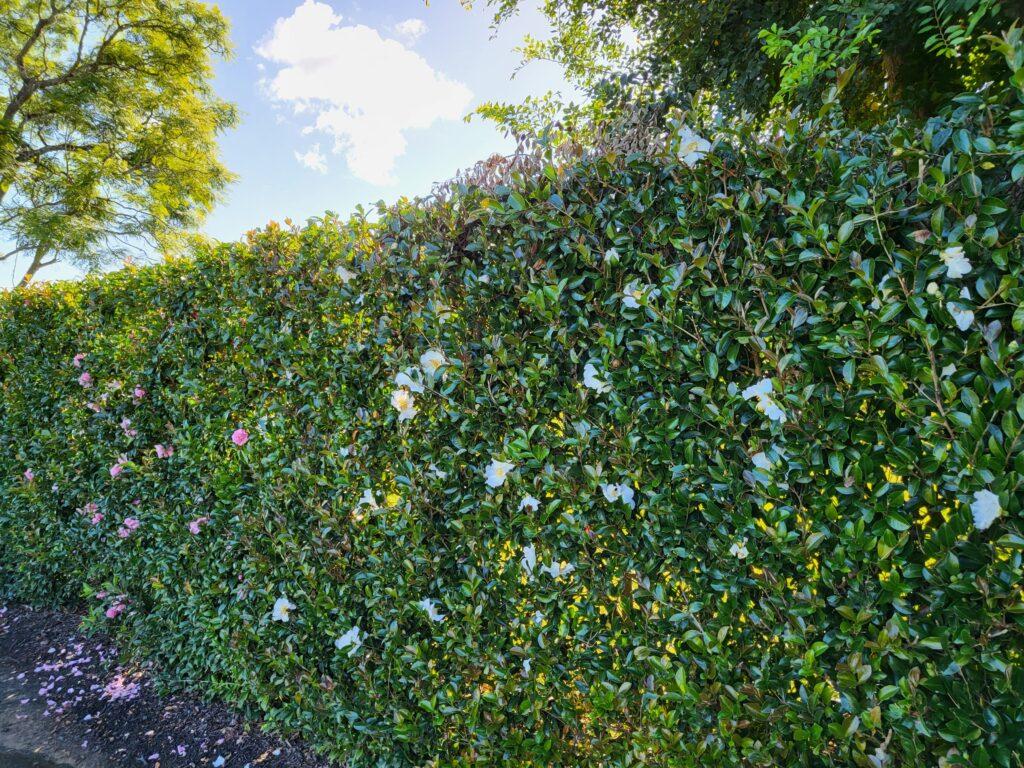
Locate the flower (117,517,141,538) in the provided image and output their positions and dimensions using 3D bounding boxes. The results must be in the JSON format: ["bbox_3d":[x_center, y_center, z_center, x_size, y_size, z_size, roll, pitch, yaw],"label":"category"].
[{"bbox_3d":[-1.708,0.639,3.426,0.090,0.090,0.050,0,0,15],"label":"flower"}]

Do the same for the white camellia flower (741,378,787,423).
[{"bbox_3d":[0.591,0.039,1.807,0.105,0.100,0.060,0,0,35],"label":"white camellia flower"}]

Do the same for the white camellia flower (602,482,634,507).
[{"bbox_3d":[0.282,0.295,2.055,0.090,0.065,0.055,0,0,23],"label":"white camellia flower"}]

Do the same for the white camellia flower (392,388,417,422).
[{"bbox_3d":[-0.359,0.069,2.569,0.090,0.100,0.050,0,0,3],"label":"white camellia flower"}]

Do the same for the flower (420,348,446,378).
[{"bbox_3d":[-0.257,-0.066,2.487,0.090,0.095,0.050,0,0,7],"label":"flower"}]

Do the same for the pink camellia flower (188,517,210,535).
[{"bbox_3d":[-1.374,0.622,3.382,0.085,0.075,0.050,0,0,8],"label":"pink camellia flower"}]

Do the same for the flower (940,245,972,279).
[{"bbox_3d":[0.787,-0.217,1.362,0.068,0.068,0.050,0,-6,45],"label":"flower"}]

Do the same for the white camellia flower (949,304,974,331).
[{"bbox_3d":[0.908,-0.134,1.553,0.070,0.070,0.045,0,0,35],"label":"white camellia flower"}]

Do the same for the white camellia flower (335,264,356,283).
[{"bbox_3d":[-0.531,-0.352,2.452,0.068,0.058,0.045,0,-3,15],"label":"white camellia flower"}]

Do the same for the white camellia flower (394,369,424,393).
[{"bbox_3d":[-0.301,-0.010,2.262,0.078,0.066,0.045,0,0,18],"label":"white camellia flower"}]

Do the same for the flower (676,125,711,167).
[{"bbox_3d":[0.471,-0.619,1.995,0.090,0.100,0.050,0,0,23],"label":"flower"}]

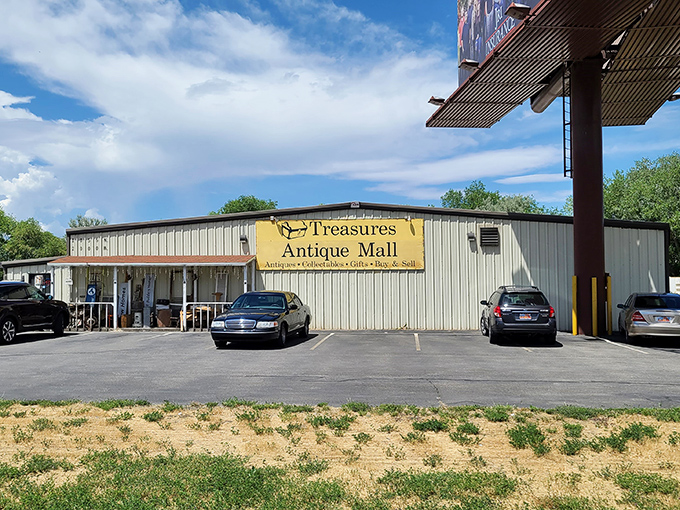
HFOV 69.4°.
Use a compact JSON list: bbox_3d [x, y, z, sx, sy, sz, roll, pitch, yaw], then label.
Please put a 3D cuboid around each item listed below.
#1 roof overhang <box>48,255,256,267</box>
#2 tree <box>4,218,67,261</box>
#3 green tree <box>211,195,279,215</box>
[{"bbox_3d":[-6.612,0.221,17.419,7.113,0.391,1.220,0,-3,3],"label":"roof overhang"},{"bbox_3d":[-22.928,0.507,36.847,5.800,6.371,5.800,0,-3,3],"label":"tree"},{"bbox_3d":[-8.343,-0.649,42.781,7.200,9.132,7.000,0,-3,3],"label":"green tree"}]

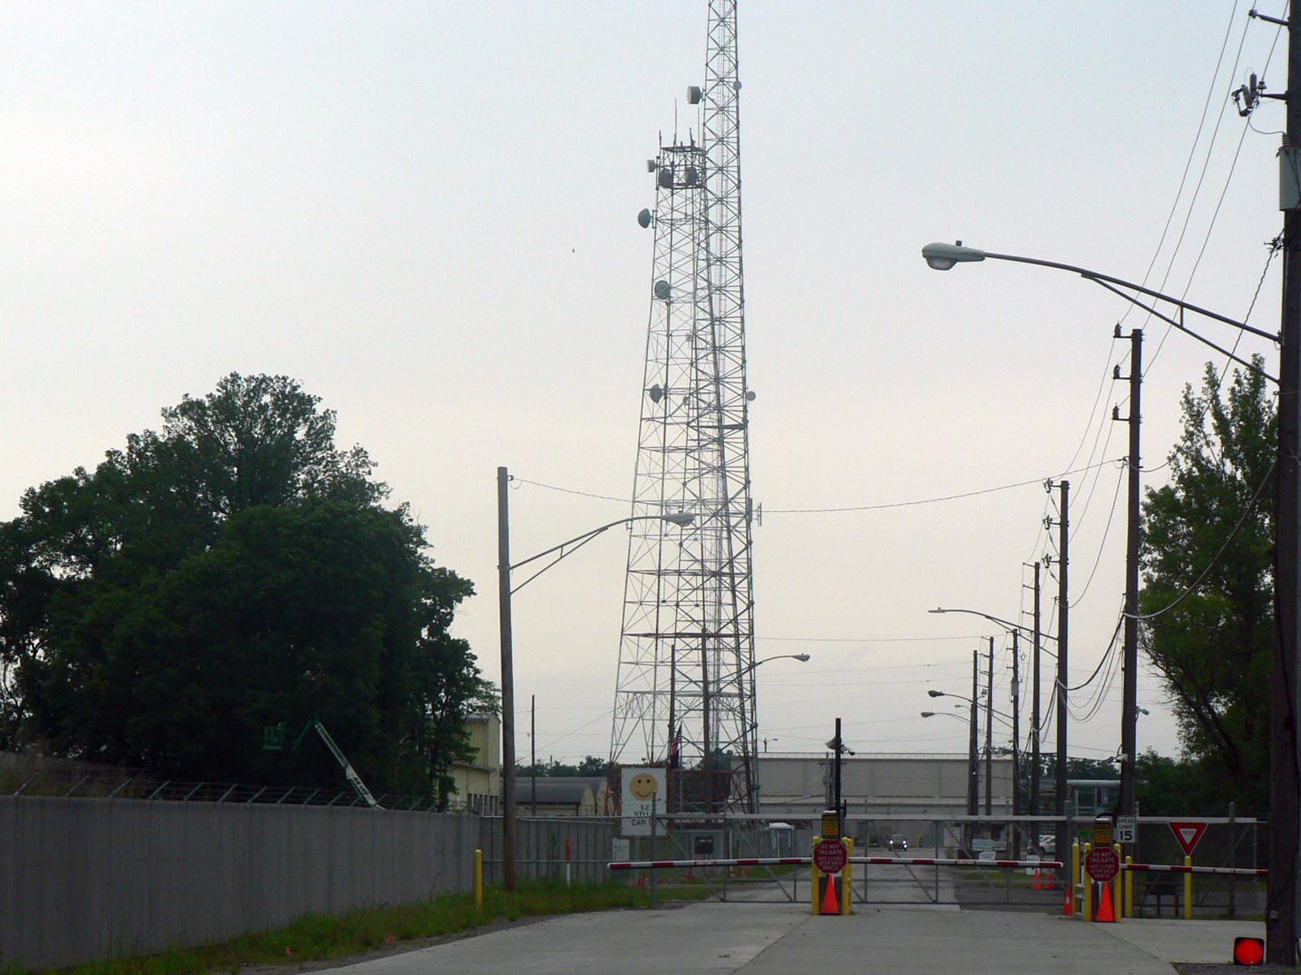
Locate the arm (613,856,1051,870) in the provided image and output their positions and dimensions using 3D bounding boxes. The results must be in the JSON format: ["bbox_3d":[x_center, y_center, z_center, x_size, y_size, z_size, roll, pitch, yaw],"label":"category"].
[{"bbox_3d":[3.333,6.747,79.000,8.200,0.200,0.120,0,-4,3],"label":"arm"}]

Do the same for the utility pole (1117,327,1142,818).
[{"bbox_3d":[8.915,2.524,81.800,0.420,11.000,0.300,1,-4,3],"label":"utility pole"}]

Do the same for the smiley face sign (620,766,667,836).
[{"bbox_3d":[-0.179,8.499,119.000,1.250,1.870,0.060,0,-4,3],"label":"smiley face sign"}]

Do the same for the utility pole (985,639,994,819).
[{"bbox_3d":[17.162,13.405,222.464,0.300,11.650,0.300,0,-5,0],"label":"utility pole"}]

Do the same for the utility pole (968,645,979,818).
[{"bbox_3d":[18.311,15.232,248.483,0.320,12.150,0.320,0,-5,0],"label":"utility pole"}]

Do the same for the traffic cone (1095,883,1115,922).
[{"bbox_3d":[8.090,7.402,78.300,0.360,0.710,0.360,0,-4,3],"label":"traffic cone"}]

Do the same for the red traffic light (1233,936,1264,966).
[{"bbox_3d":[6.943,5.387,51.000,0.345,0.345,0.250,0,-5,6],"label":"red traffic light"}]

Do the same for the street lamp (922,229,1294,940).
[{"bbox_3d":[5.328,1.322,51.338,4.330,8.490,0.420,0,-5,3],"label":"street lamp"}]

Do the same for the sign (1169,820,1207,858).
[{"bbox_3d":[9.969,6.518,81.500,0.750,0.650,0.030,0,-4,3],"label":"sign"}]

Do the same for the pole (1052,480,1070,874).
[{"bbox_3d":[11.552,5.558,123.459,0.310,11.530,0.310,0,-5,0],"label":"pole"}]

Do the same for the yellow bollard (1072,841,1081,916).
[{"bbox_3d":[7.849,7.214,81.000,0.130,1.360,0.130,0,-4,3],"label":"yellow bollard"}]

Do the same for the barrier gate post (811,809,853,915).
[{"bbox_3d":[3.260,6.712,78.800,0.750,1.890,0.600,0,-4,3],"label":"barrier gate post"}]

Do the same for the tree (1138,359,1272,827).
[{"bbox_3d":[17.689,4.197,138.663,5.000,16.660,5.000,0,-5,0],"label":"tree"}]

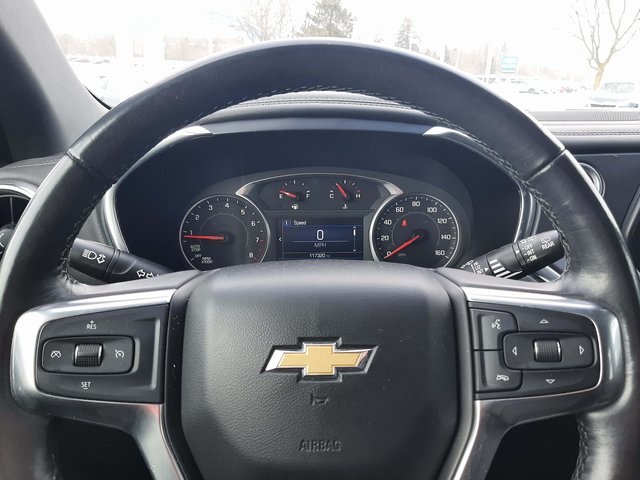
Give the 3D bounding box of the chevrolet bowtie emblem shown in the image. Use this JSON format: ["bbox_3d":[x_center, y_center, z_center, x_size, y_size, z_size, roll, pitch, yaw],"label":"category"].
[{"bbox_3d":[0.000,0.074,0.297,0.068,0.023,0.007,0,-4,0],"label":"chevrolet bowtie emblem"}]

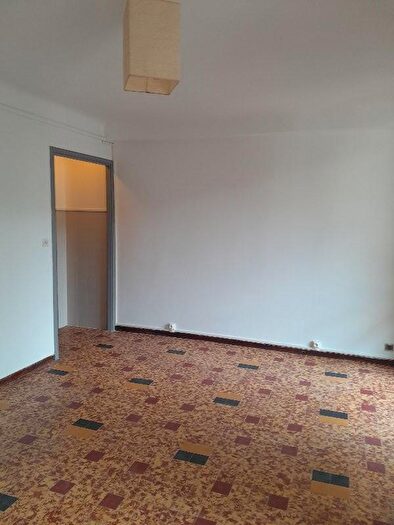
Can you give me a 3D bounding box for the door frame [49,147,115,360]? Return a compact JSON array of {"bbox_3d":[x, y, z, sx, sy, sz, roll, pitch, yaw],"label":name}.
[{"bbox_3d":[-1.256,-0.118,4.526,0.111,2.085,1.139,4,7,19],"label":"door frame"}]

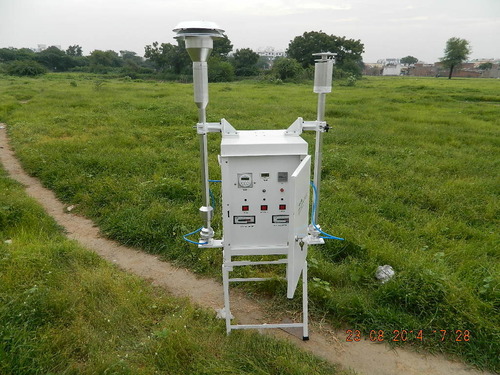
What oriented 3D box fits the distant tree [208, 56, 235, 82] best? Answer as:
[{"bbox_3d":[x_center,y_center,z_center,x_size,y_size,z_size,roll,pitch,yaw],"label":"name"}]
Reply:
[{"bbox_3d":[-3.752,-15.515,47.532,3.422,3.253,3.600,-1,18,-4],"label":"distant tree"}]

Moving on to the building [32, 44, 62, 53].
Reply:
[{"bbox_3d":[-126.442,-82.724,225.472,20.000,17.000,14.000,-9,20,-26],"label":"building"}]

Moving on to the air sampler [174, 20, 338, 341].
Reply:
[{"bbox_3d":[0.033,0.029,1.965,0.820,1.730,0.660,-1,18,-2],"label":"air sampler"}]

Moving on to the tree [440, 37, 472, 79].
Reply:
[{"bbox_3d":[37.691,-23.676,65.910,5.700,7.300,5.500,9,20,27],"label":"tree"}]

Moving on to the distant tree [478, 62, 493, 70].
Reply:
[{"bbox_3d":[54.542,-27.384,83.631,3.400,3.400,3.200,11,21,30],"label":"distant tree"}]

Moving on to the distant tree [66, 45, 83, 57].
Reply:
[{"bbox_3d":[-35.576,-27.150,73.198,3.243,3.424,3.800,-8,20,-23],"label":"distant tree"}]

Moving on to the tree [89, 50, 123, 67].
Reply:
[{"bbox_3d":[-43.482,-37.724,108.661,10.000,7.600,9.000,-7,19,-20],"label":"tree"}]

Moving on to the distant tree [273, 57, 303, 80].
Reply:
[{"bbox_3d":[4.932,-15.636,47.493,3.946,2.998,4.000,2,18,5],"label":"distant tree"}]

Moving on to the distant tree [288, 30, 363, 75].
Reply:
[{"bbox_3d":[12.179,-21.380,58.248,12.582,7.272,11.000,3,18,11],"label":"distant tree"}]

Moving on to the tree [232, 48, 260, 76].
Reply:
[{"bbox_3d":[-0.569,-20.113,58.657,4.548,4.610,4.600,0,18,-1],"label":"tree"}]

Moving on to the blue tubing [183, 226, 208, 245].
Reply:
[{"bbox_3d":[-0.313,0.278,2.094,0.150,0.080,0.080,-1,18,-2],"label":"blue tubing"}]

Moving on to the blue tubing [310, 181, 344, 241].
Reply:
[{"bbox_3d":[0.442,0.136,2.062,0.194,0.368,0.140,0,18,0],"label":"blue tubing"}]

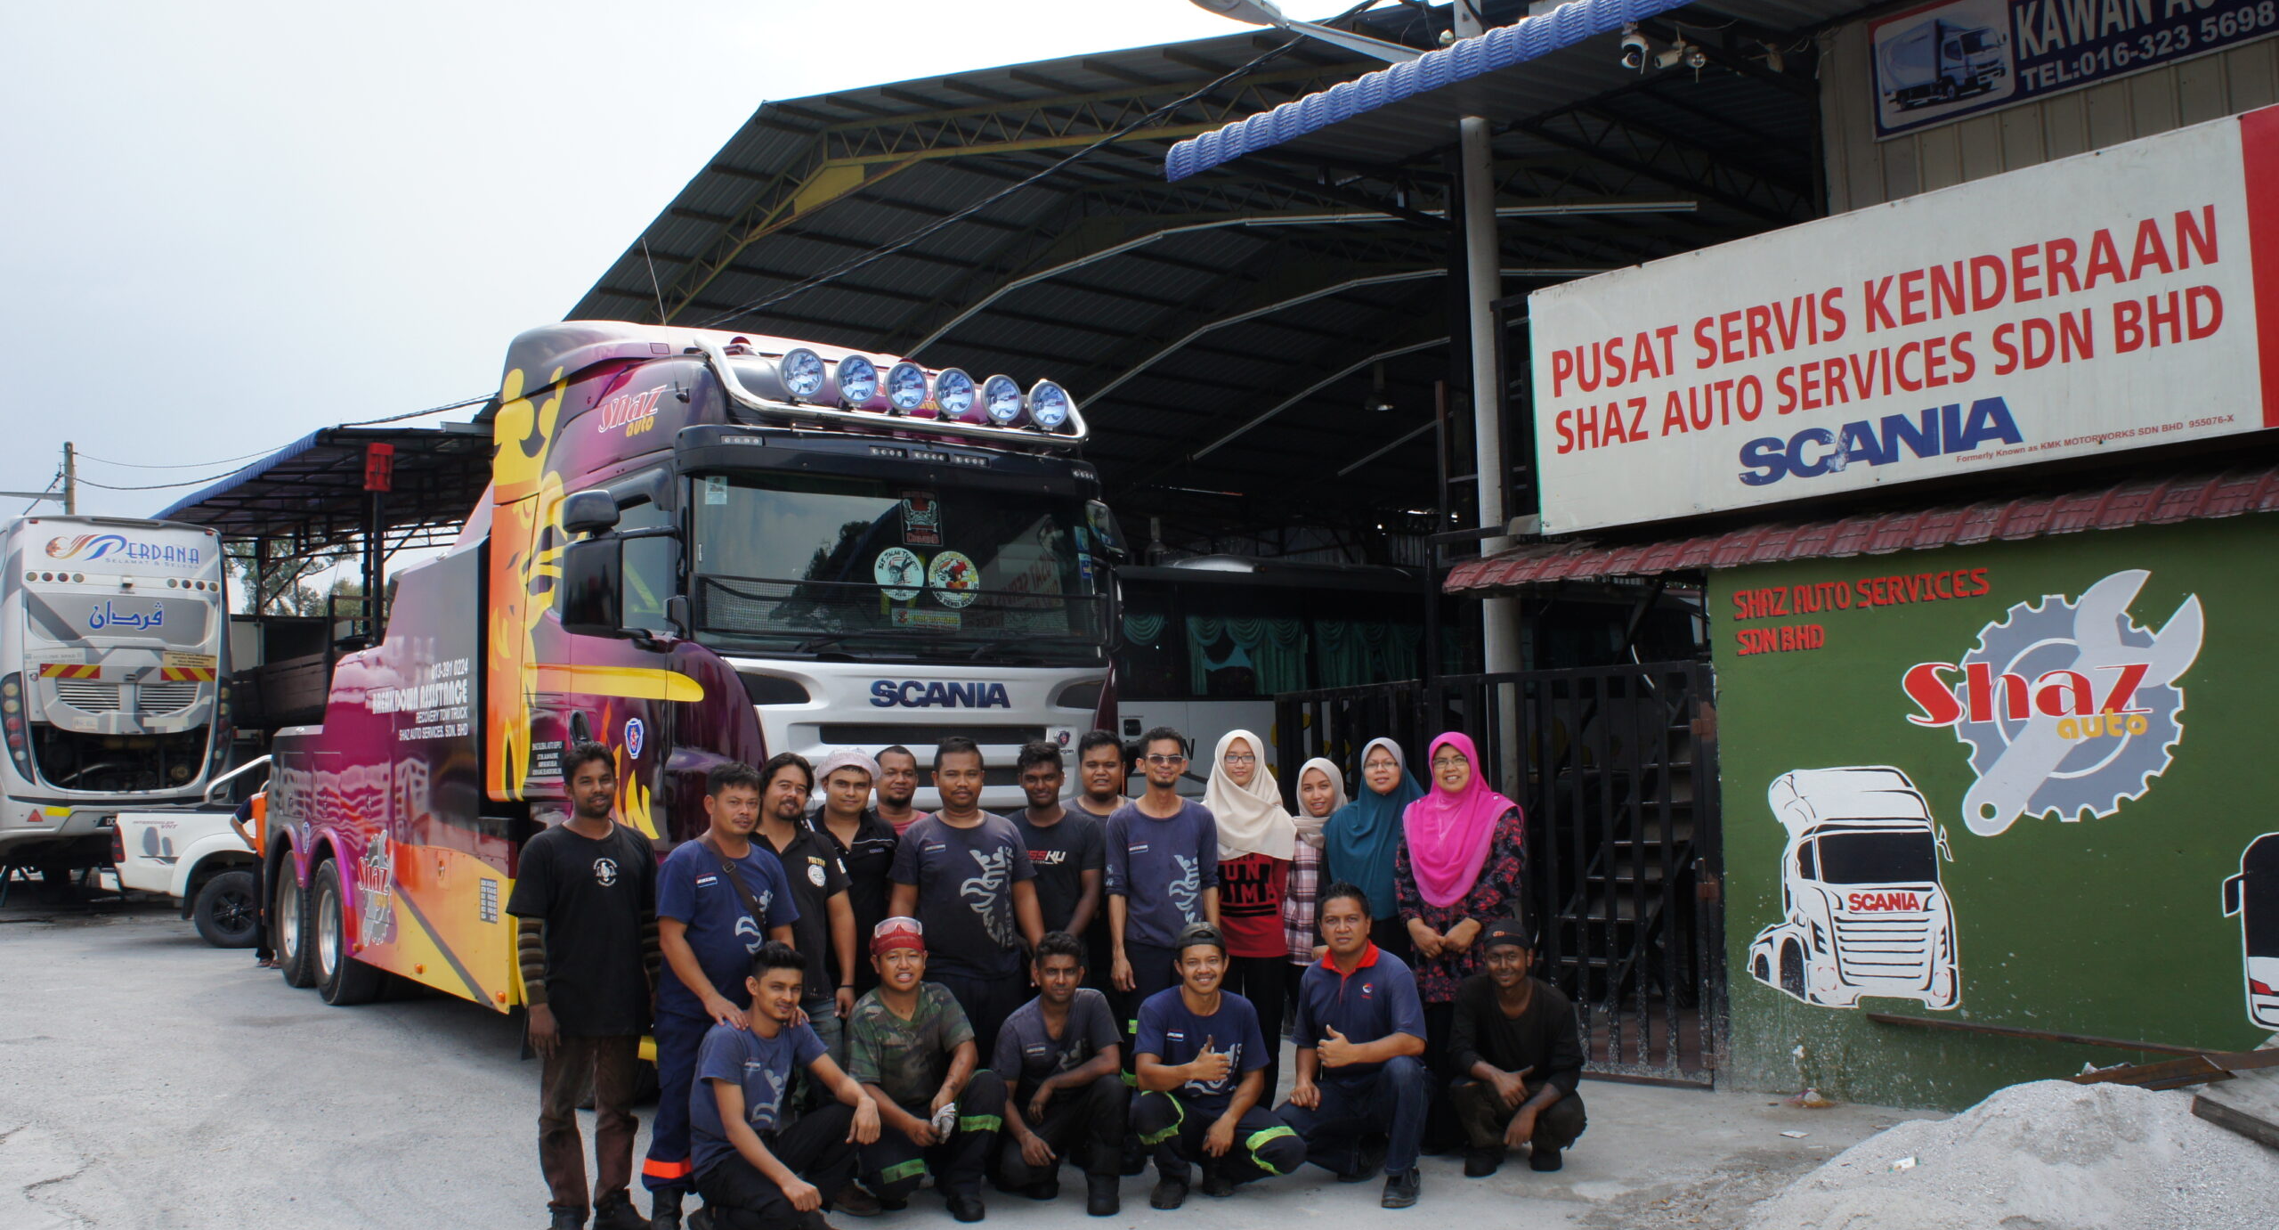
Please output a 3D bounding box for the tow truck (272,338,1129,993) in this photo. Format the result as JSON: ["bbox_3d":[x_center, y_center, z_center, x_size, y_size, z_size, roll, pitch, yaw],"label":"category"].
[{"bbox_3d":[-3.480,0.624,11.331,2.600,4.000,8.250,2,-5,-39],"label":"tow truck"}]

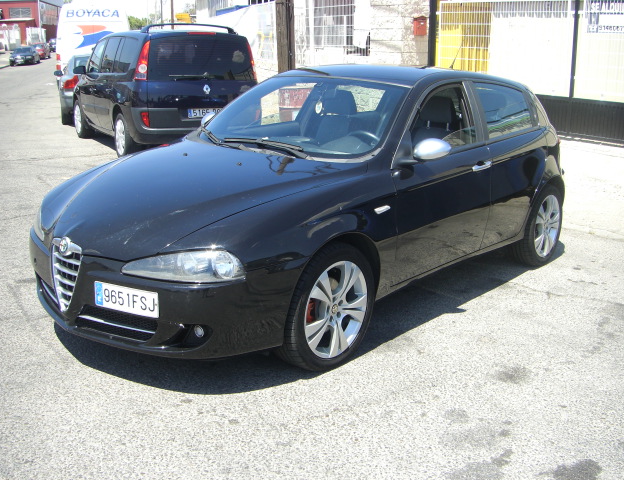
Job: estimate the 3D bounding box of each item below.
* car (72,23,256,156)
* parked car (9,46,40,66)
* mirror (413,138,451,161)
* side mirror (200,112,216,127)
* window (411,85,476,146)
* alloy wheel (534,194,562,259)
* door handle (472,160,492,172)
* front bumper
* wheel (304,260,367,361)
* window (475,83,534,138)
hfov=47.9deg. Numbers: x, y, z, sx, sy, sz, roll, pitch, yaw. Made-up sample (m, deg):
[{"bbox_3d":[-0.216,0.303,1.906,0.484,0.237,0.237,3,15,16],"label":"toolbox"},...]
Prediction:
[{"bbox_3d":[-2.458,-2.317,10.836,1.880,1.770,4.680,-7,16,-28],"label":"car"},{"bbox_3d":[-22.301,-14.195,54.500,1.720,1.430,4.250,-3,15,-16],"label":"parked car"},{"bbox_3d":[0.641,-0.481,3.732,0.215,0.135,0.130,14,19,39],"label":"mirror"},{"bbox_3d":[-0.690,-0.816,4.822,0.215,0.135,0.130,14,19,39],"label":"side mirror"},{"bbox_3d":[0.759,-0.716,4.120,0.050,0.430,0.790,-22,-5,42],"label":"window"},{"bbox_3d":[1.706,-0.114,5.325,0.180,0.475,0.475,14,19,39],"label":"alloy wheel"},{"bbox_3d":[1.044,-0.443,4.284,0.055,0.050,0.210,14,19,39],"label":"door handle"},{"bbox_3d":[-0.928,0.192,3.425,1.710,0.470,0.610,14,19,39],"label":"front bumper"},{"bbox_3d":[0.059,0.322,3.433,0.180,0.475,0.475,14,19,39],"label":"wheel"},{"bbox_3d":[1.298,-0.878,4.743,0.050,0.400,0.740,-22,-5,42],"label":"window"}]

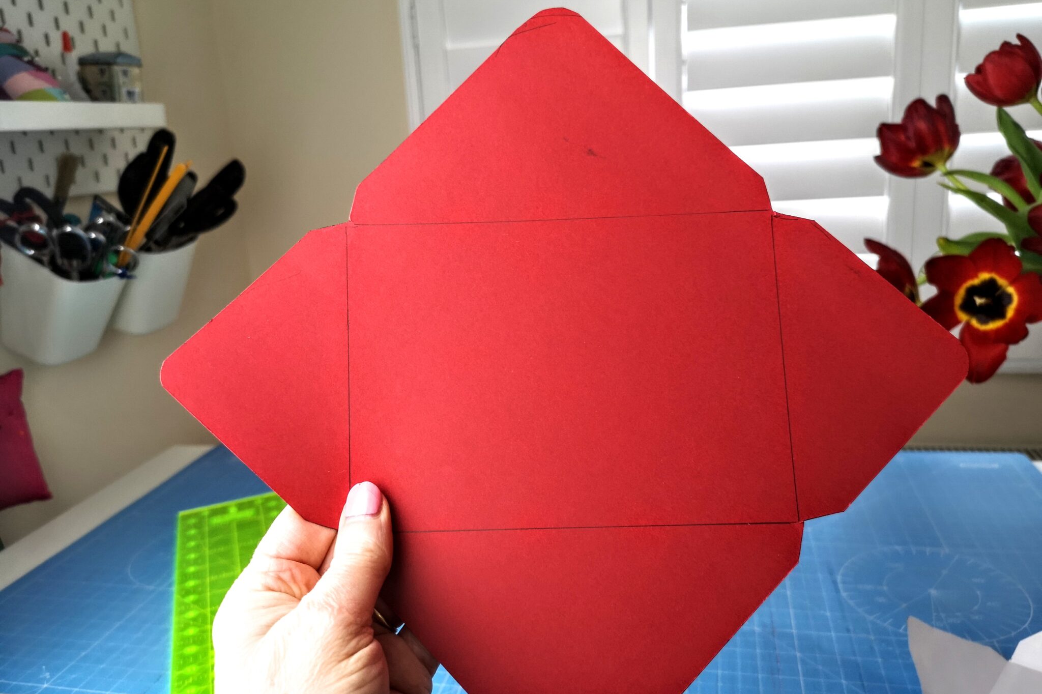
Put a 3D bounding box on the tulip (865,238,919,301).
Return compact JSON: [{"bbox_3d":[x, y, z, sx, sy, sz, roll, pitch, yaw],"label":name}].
[{"bbox_3d":[0.315,-0.054,0.700,0.064,0.067,0.067,28,0,-6],"label":"tulip"}]

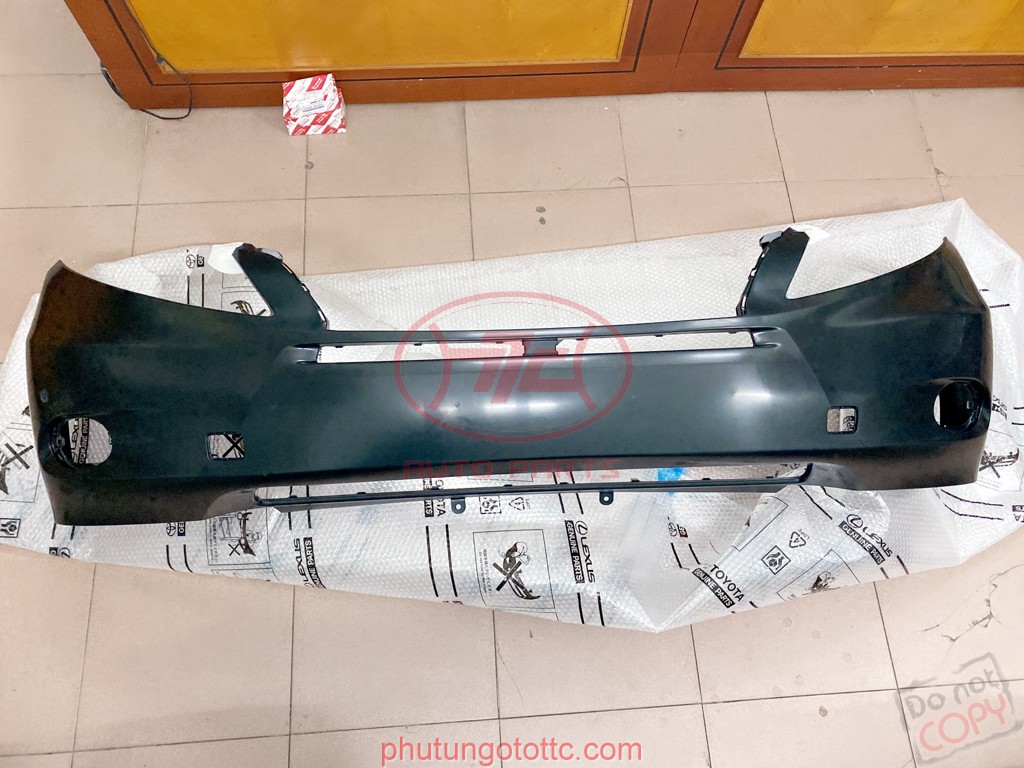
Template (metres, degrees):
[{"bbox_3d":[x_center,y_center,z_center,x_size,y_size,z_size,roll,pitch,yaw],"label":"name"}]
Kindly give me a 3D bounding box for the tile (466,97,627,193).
[{"bbox_3d":[0.082,-0.668,1.991,0.400,0.010,0.400,-3,70,-3],"label":"tile"}]

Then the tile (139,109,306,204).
[{"bbox_3d":[-0.716,-0.629,1.943,0.400,0.010,0.400,-3,70,-3],"label":"tile"}]

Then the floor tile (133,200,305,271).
[{"bbox_3d":[-0.689,-0.255,1.805,0.400,0.010,0.400,-3,70,-3],"label":"floor tile"}]

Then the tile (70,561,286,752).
[{"bbox_3d":[-0.636,0.494,1.528,0.400,0.010,0.400,-3,70,-3],"label":"tile"}]

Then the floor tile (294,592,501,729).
[{"bbox_3d":[-0.237,0.474,1.552,0.400,0.010,0.400,-3,70,-3],"label":"floor tile"}]

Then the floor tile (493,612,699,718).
[{"bbox_3d":[0.162,0.455,1.576,0.400,0.010,0.400,-3,70,-3],"label":"floor tile"}]

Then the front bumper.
[{"bbox_3d":[0.018,-0.067,1.459,1.950,0.550,0.610,-2,79,-3],"label":"front bumper"}]

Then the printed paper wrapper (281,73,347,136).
[{"bbox_3d":[-0.491,-0.693,1.914,0.143,0.107,0.094,-3,70,-3],"label":"printed paper wrapper"}]

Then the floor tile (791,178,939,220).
[{"bbox_3d":[0.906,-0.333,1.900,0.400,0.010,0.400,-3,70,-3],"label":"floor tile"}]

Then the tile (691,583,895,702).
[{"bbox_3d":[0.561,0.435,1.600,0.400,0.010,0.400,-3,70,-3],"label":"tile"}]

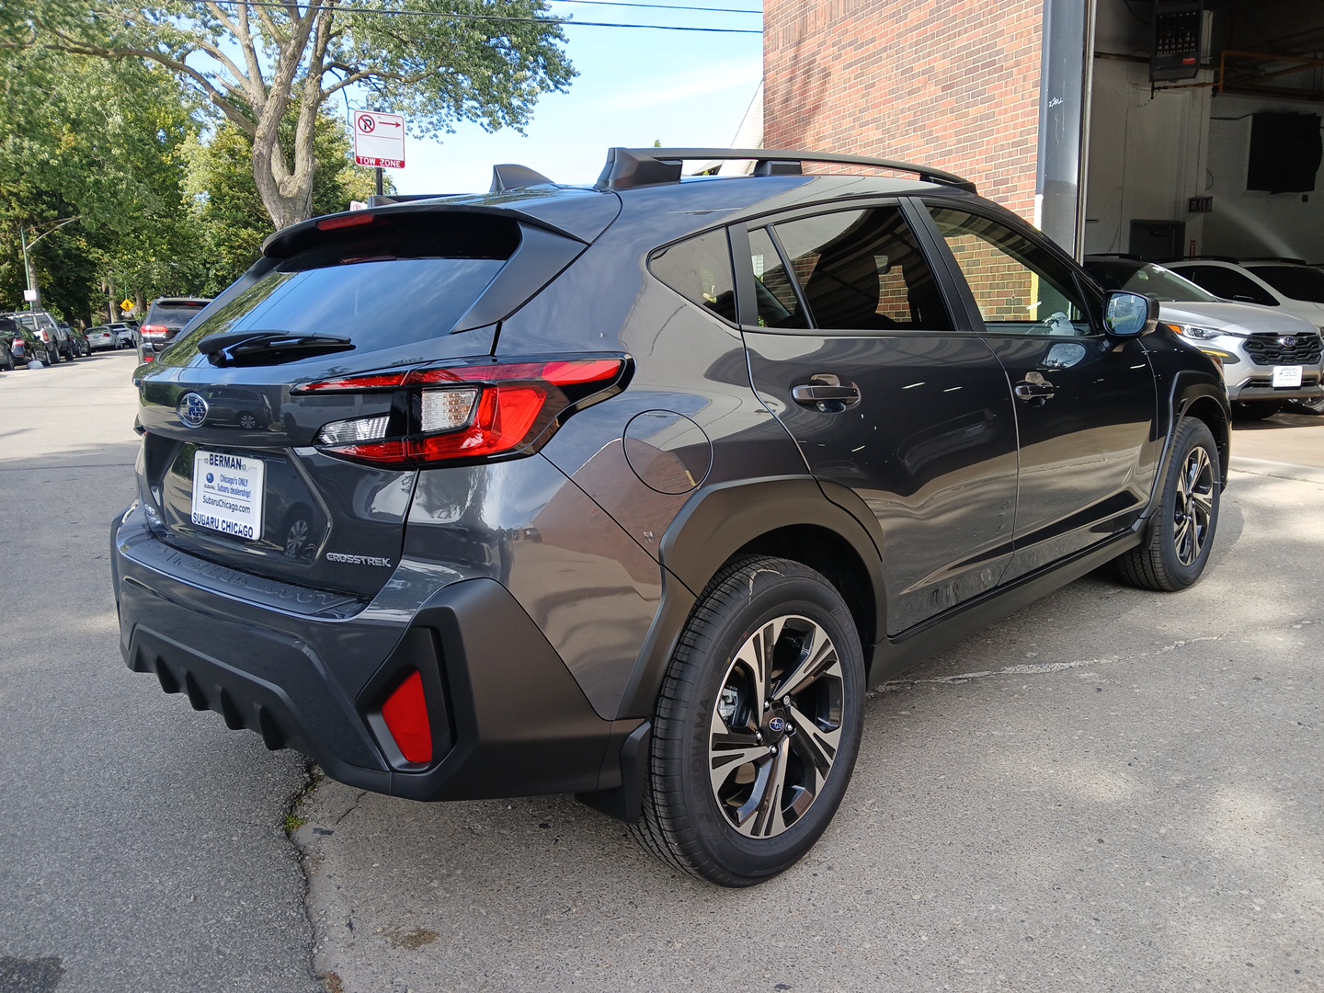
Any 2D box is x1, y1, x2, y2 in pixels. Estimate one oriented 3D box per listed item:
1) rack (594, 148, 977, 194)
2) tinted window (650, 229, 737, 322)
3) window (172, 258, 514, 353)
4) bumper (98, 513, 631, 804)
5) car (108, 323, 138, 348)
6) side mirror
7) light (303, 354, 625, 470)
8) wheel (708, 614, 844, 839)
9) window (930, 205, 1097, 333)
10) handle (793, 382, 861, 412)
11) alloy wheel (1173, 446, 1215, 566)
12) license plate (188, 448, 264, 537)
[{"bbox_3d":[0.420,-0.819,2.596,0.090,0.125,1.600,7,14,44],"label":"rack"},{"bbox_3d":[0.059,-0.437,1.958,0.310,0.220,0.040,-13,-10,-44],"label":"tinted window"},{"bbox_3d":[-0.763,-0.425,2.169,1.240,0.080,0.460,7,48,44],"label":"window"},{"bbox_3d":[-0.815,0.246,2.199,1.780,0.430,0.500,7,14,44],"label":"bumper"},{"bbox_3d":[-37.200,-11.100,68.600,1.850,1.650,4.600,-7,11,-23],"label":"car"},{"bbox_3d":[1.485,-0.576,3.152,0.200,0.155,0.140,7,14,44],"label":"side mirror"},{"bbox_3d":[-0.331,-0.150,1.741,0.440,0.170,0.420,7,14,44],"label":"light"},{"bbox_3d":[0.181,0.466,2.118,0.200,0.460,0.460,7,14,44],"label":"wheel"},{"bbox_3d":[1.074,-0.672,3.024,0.760,0.410,0.050,-13,-10,-44],"label":"window"},{"bbox_3d":[0.347,-0.209,2.087,0.055,0.060,0.230,7,14,44],"label":"handle"},{"bbox_3d":[2.037,0.031,3.988,0.200,0.460,0.460,7,14,44],"label":"alloy wheel"},{"bbox_3d":[-0.902,-0.003,2.064,0.305,0.154,0.012,7,3,44],"label":"license plate"}]

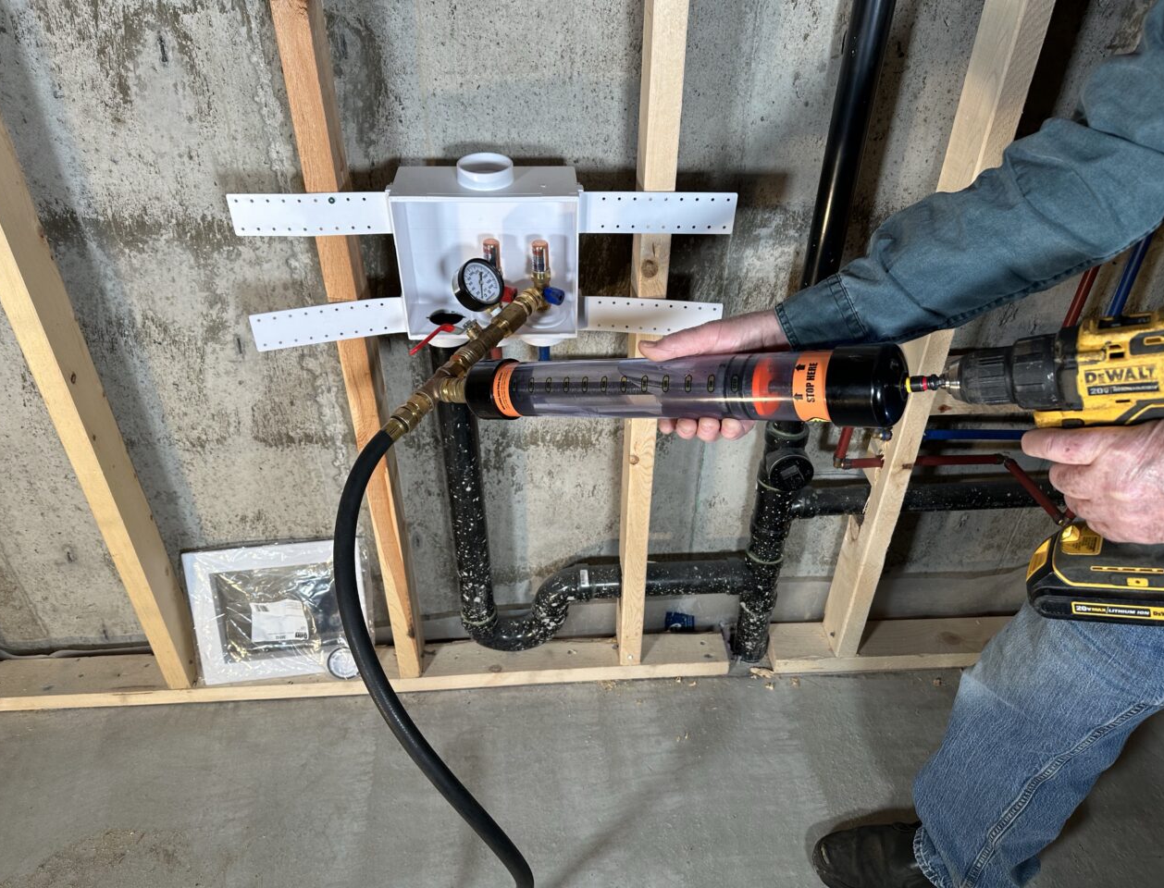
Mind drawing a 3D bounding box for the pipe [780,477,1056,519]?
[{"bbox_3d":[0.613,0.098,1.446,0.512,0.053,0.053,-2,35,-3],"label":"pipe"}]

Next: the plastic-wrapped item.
[{"bbox_3d":[-0.536,0.303,1.482,0.318,0.262,0.032,-5,14,-2],"label":"plastic-wrapped item"}]

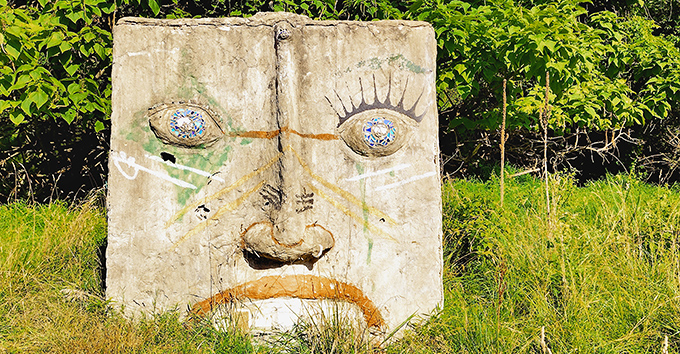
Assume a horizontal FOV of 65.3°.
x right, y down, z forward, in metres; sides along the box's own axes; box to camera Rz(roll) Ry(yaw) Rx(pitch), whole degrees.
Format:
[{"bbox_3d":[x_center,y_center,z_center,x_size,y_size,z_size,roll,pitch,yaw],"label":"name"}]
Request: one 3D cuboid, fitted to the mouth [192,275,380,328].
[{"bbox_3d":[-0.351,0.868,3.585,1.313,0.385,0.090,0,-5,-3],"label":"mouth"}]

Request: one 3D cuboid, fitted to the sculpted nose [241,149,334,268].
[{"bbox_3d":[-0.352,0.206,3.586,0.627,0.783,0.200,0,-5,-3],"label":"sculpted nose"}]

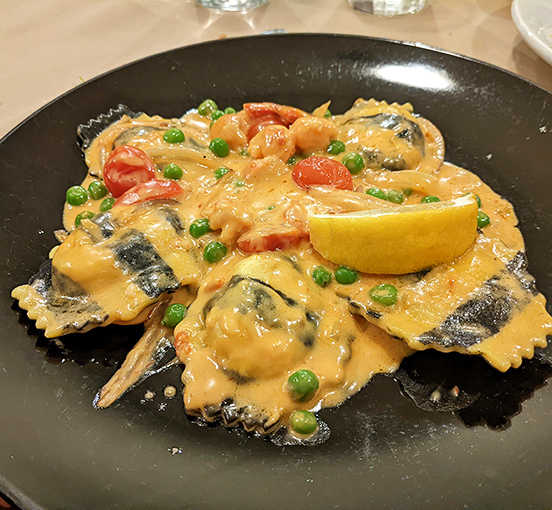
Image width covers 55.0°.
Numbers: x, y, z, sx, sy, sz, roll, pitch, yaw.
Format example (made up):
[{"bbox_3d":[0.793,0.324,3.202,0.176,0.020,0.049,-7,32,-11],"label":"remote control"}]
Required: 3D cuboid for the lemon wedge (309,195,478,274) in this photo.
[{"bbox_3d":[0.041,-0.010,0.196,0.065,0.026,0.026,-4,47,-1],"label":"lemon wedge"}]

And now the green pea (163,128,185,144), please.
[{"bbox_3d":[-0.045,-0.053,0.234,0.009,0.009,0.009,-3,47,0],"label":"green pea"}]

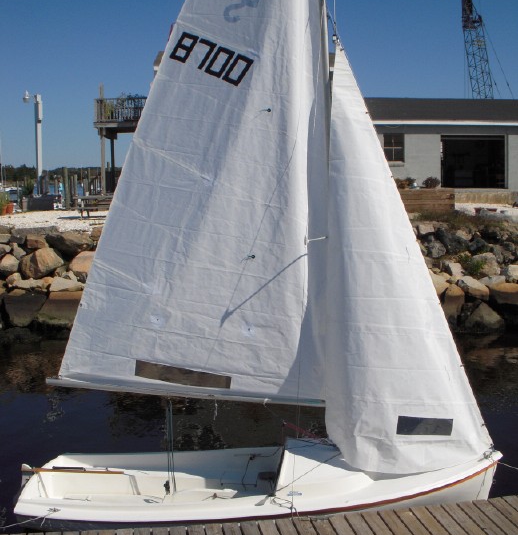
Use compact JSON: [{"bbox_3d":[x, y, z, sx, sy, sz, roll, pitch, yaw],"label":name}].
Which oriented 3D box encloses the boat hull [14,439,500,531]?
[{"bbox_3d":[0.120,2.513,8.428,5.080,0.900,1.900,0,7,0],"label":"boat hull"}]

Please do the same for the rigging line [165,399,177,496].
[{"bbox_3d":[-0.977,1.995,8.375,0.120,1.106,0.100,0,7,0],"label":"rigging line"}]

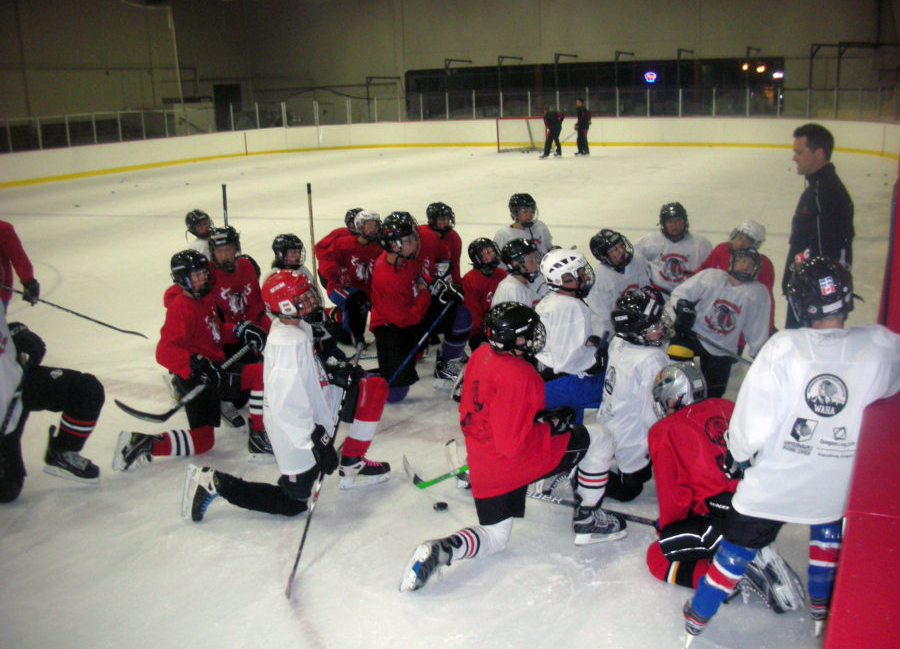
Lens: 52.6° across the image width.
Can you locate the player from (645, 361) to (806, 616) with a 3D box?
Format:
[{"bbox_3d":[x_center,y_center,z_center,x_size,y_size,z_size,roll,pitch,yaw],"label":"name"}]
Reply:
[{"bbox_3d":[1.146,0.640,3.800,0.680,0.980,0.520,9,18,37],"label":"player"}]

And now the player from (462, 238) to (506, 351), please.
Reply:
[{"bbox_3d":[0.286,-0.155,6.925,0.460,1.030,0.700,-9,16,-29],"label":"player"}]

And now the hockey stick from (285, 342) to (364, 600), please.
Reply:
[{"bbox_3d":[-0.580,0.635,4.300,0.080,0.240,1.450,16,55,-5],"label":"hockey stick"}]

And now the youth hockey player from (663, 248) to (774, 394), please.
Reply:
[{"bbox_3d":[1.742,0.042,5.901,0.620,1.080,0.780,0,14,7],"label":"youth hockey player"}]

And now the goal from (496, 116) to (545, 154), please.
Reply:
[{"bbox_3d":[2.860,-7.166,34.335,1.880,1.250,1.080,4,15,22],"label":"goal"}]

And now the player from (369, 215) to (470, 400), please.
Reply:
[{"bbox_3d":[-0.348,-0.100,6.343,0.920,1.300,0.580,1,14,11],"label":"player"}]

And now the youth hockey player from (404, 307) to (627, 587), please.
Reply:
[{"bbox_3d":[0.274,0.490,4.052,1.120,1.190,0.540,-7,15,-21],"label":"youth hockey player"}]

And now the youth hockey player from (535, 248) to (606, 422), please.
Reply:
[{"bbox_3d":[0.643,0.199,5.050,0.900,1.240,0.580,-2,14,-1],"label":"youth hockey player"}]

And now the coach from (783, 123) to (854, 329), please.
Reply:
[{"bbox_3d":[1.849,-0.054,4.640,0.380,1.880,0.540,-8,16,-25],"label":"coach"}]

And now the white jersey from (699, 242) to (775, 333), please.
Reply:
[{"bbox_3d":[1.956,-0.186,6.280,0.580,0.600,0.380,5,15,25],"label":"white jersey"}]

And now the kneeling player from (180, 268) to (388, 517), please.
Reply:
[{"bbox_3d":[-0.842,0.343,4.599,1.050,1.260,0.560,-4,14,-12],"label":"kneeling player"}]

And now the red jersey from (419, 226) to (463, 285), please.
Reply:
[{"bbox_3d":[-0.063,-0.509,7.504,0.450,0.610,0.340,-5,15,-14],"label":"red jersey"}]

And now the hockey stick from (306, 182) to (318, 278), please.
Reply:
[{"bbox_3d":[-0.932,-0.224,6.384,0.080,1.520,0.280,-8,15,-24],"label":"hockey stick"}]

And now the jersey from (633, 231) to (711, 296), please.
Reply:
[{"bbox_3d":[1.700,-0.418,6.973,0.580,0.580,0.360,2,14,13],"label":"jersey"}]

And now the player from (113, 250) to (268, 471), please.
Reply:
[{"bbox_3d":[-1.547,0.159,5.470,0.920,1.240,0.570,2,14,12],"label":"player"}]

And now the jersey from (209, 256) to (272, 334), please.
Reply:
[{"bbox_3d":[-1.500,-0.178,6.323,0.540,0.580,0.360,-9,16,-27],"label":"jersey"}]

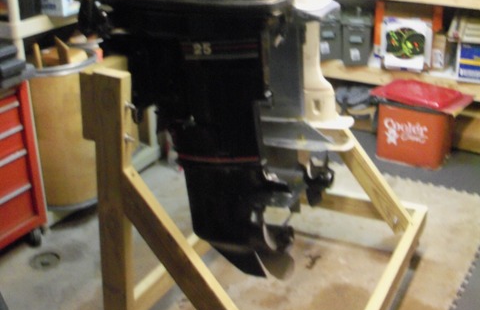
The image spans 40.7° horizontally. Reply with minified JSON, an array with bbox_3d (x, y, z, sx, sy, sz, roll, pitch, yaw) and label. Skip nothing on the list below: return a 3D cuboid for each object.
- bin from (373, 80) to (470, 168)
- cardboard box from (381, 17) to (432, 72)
[{"bbox_3d":[1.102,-0.191,4.007,0.500,0.420,0.410,11,22,23],"label":"bin"},{"bbox_3d":[1.134,-0.759,4.399,0.290,0.335,0.180,14,23,29],"label":"cardboard box"}]

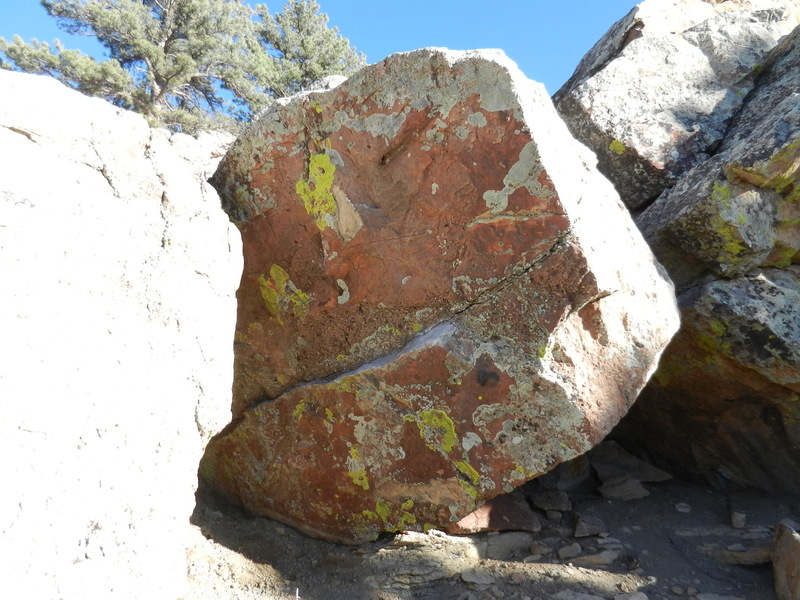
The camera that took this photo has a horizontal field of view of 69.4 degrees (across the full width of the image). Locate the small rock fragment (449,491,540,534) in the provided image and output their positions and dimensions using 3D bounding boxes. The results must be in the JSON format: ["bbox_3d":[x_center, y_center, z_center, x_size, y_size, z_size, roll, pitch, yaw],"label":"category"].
[{"bbox_3d":[0.595,1.324,3.600,0.574,0.175,0.300,0,-2,0],"label":"small rock fragment"}]

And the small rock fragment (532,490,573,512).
[{"bbox_3d":[1.043,1.371,3.950,0.268,0.105,0.180,0,-2,0],"label":"small rock fragment"}]

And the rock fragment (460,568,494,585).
[{"bbox_3d":[0.396,1.412,2.950,0.170,0.040,0.120,0,-2,0],"label":"rock fragment"}]

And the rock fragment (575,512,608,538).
[{"bbox_3d":[1.160,1.366,3.500,0.202,0.110,0.150,0,-2,0],"label":"rock fragment"}]

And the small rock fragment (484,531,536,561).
[{"bbox_3d":[0.635,1.423,3.350,0.284,0.107,0.200,0,-2,0],"label":"small rock fragment"}]

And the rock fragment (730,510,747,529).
[{"bbox_3d":[2.138,1.387,3.650,0.099,0.088,0.085,0,-2,0],"label":"rock fragment"}]

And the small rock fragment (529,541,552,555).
[{"bbox_3d":[0.802,1.414,3.300,0.134,0.046,0.100,0,-2,0],"label":"small rock fragment"}]

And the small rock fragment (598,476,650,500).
[{"bbox_3d":[1.632,1.370,4.200,0.370,0.084,0.260,0,-2,0],"label":"small rock fragment"}]

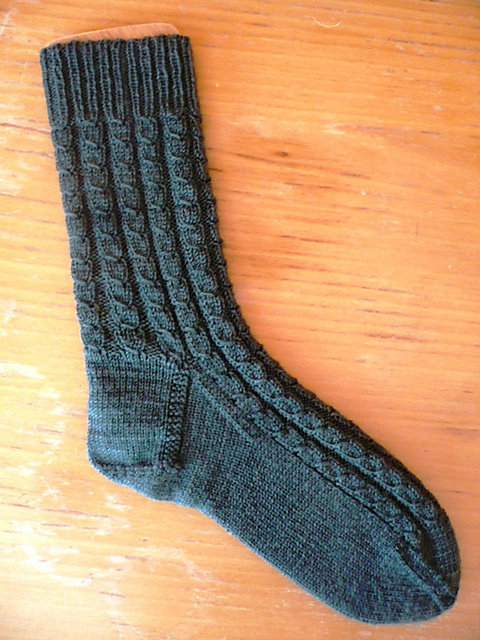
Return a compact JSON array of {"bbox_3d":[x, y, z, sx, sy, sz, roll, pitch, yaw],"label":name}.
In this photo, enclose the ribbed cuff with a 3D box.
[{"bbox_3d":[-0.076,-0.151,0.412,0.096,0.013,0.054,-8,84,-1],"label":"ribbed cuff"}]

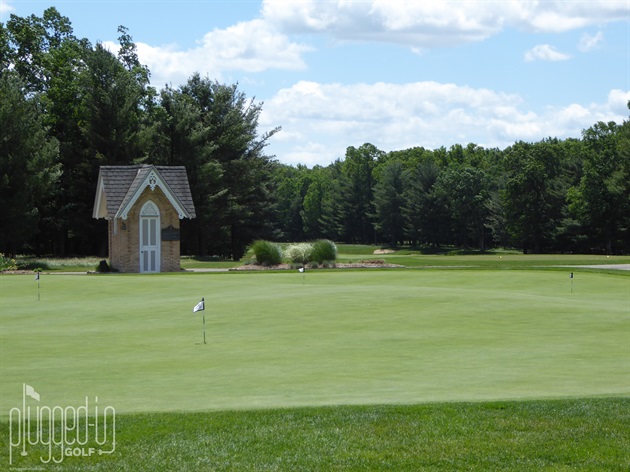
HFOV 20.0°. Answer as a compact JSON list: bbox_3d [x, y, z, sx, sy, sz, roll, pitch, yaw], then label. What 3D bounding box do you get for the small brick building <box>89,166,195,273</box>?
[{"bbox_3d":[-7.260,-0.720,75.300,3.680,4.550,3.600,0,0,-17],"label":"small brick building"}]

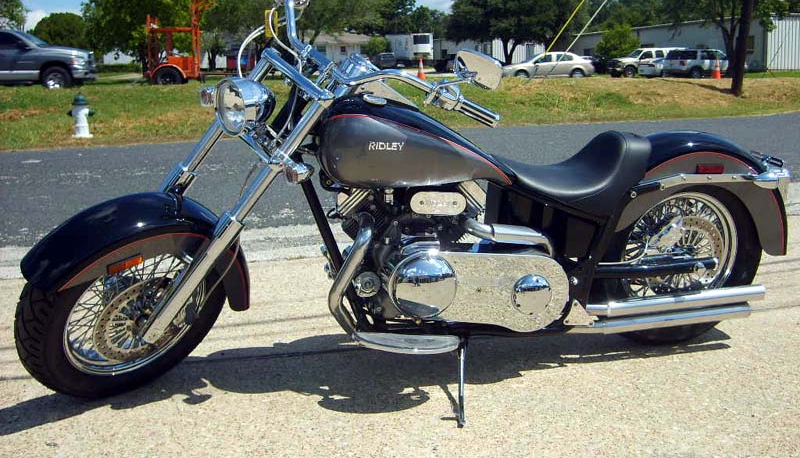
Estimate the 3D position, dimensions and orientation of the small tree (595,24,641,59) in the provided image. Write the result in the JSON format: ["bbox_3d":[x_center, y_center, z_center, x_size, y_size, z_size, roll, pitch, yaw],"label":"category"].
[{"bbox_3d":[15.250,-12.666,56.655,3.218,3.349,3.218,0,12,0],"label":"small tree"}]

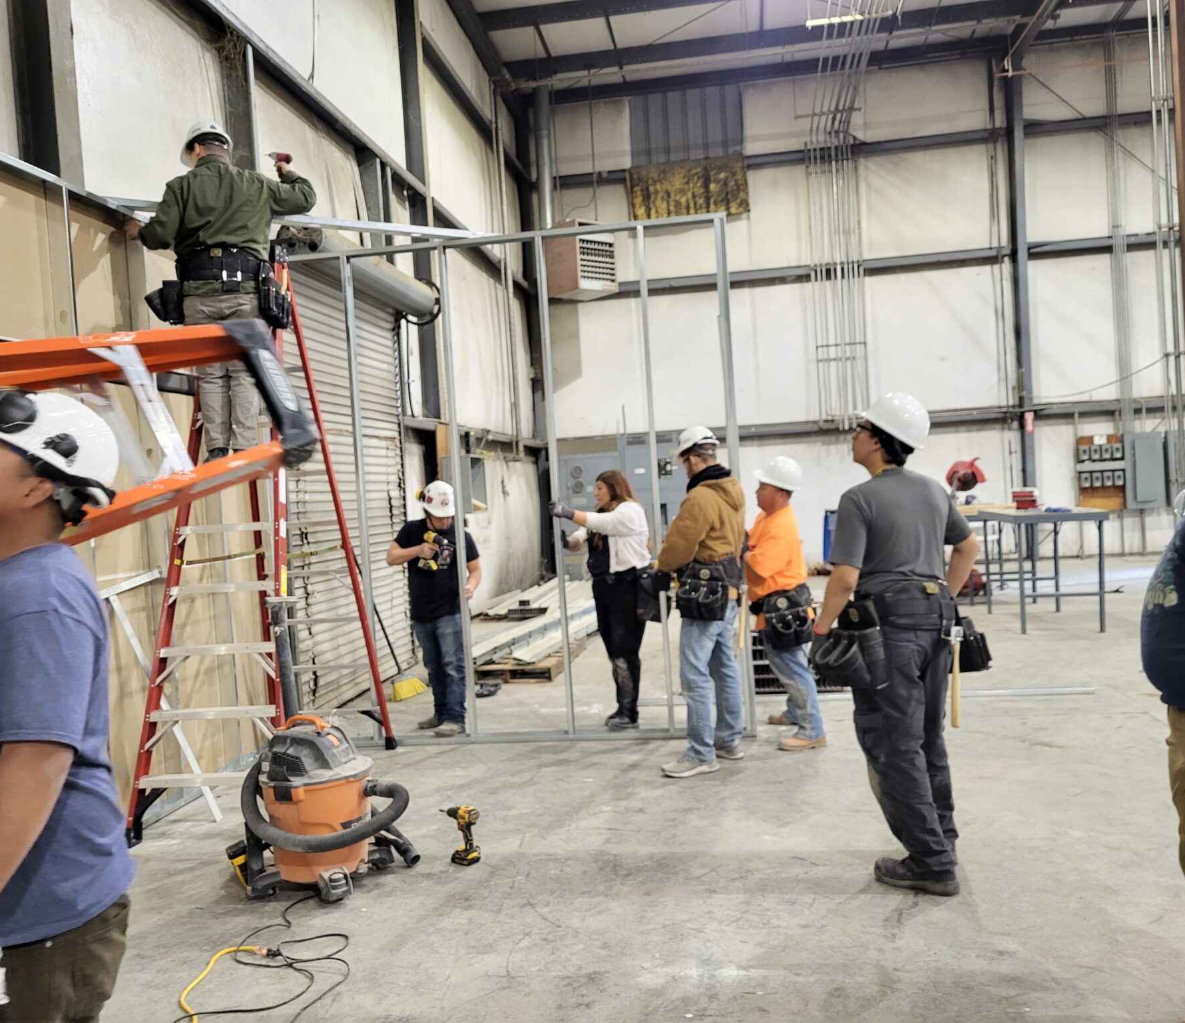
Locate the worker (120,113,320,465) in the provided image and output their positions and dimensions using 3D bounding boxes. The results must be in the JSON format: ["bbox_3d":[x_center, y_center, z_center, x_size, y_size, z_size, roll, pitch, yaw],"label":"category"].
[{"bbox_3d":[-1.815,-1.100,5.186,0.900,1.710,0.550,-4,2,-11],"label":"worker"}]

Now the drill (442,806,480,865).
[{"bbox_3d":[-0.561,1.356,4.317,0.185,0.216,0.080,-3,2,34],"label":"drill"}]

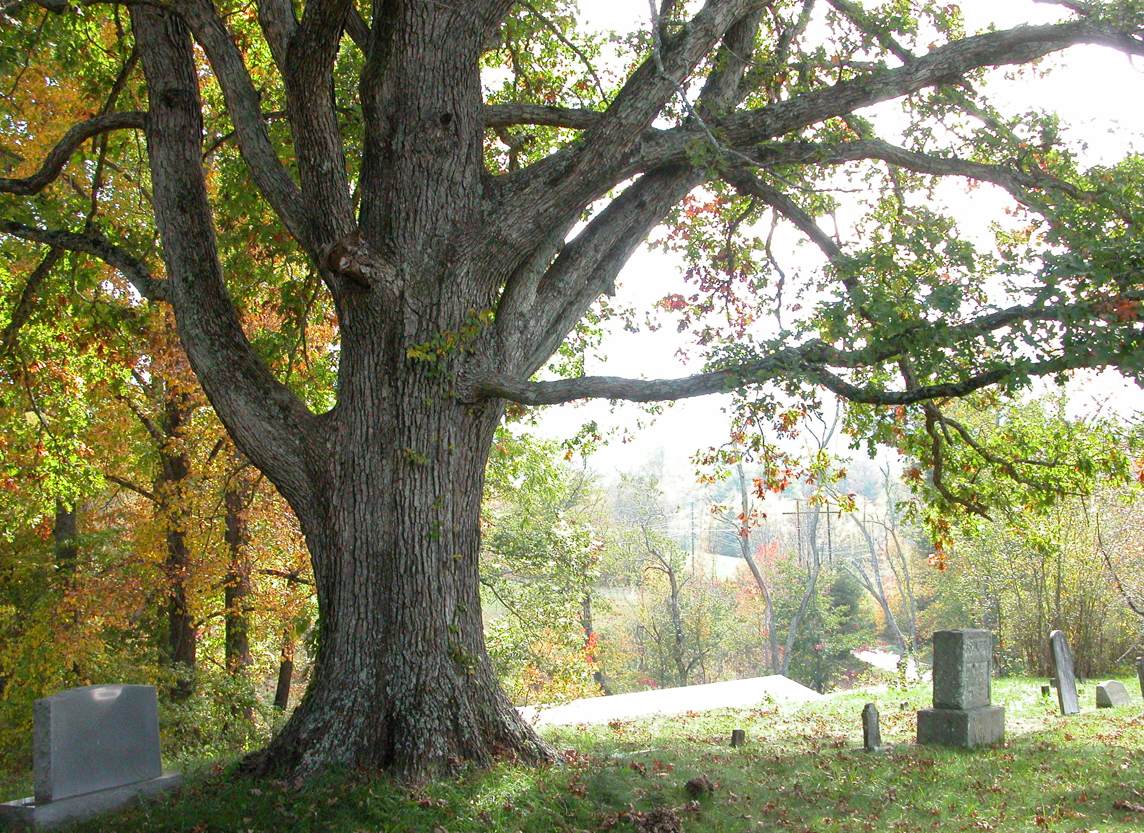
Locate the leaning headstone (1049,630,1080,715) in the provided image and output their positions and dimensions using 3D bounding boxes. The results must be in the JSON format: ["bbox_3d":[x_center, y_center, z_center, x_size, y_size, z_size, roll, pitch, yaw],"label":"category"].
[{"bbox_3d":[5.323,2.753,14.950,0.070,0.900,0.450,-12,-12,36],"label":"leaning headstone"}]

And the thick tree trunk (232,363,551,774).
[{"bbox_3d":[-1.379,1.255,11.300,2.400,3.150,2.150,0,-6,0],"label":"thick tree trunk"}]

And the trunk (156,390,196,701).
[{"bbox_3d":[-5.692,1.874,20.000,0.420,4.600,0.420,-4,-6,0],"label":"trunk"}]

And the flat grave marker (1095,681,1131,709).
[{"bbox_3d":[6.142,3.149,15.700,0.200,0.280,0.520,-5,-8,39],"label":"flat grave marker"}]

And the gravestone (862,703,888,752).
[{"bbox_3d":[2.654,2.737,12.250,0.070,0.420,0.240,-7,-9,37],"label":"gravestone"}]

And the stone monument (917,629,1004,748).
[{"bbox_3d":[3.587,2.484,12.750,0.470,1.000,0.880,-3,-8,37],"label":"stone monument"}]

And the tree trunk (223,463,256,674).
[{"bbox_3d":[-4.797,2.196,20.000,0.410,3.000,0.400,0,-6,0],"label":"tree trunk"}]

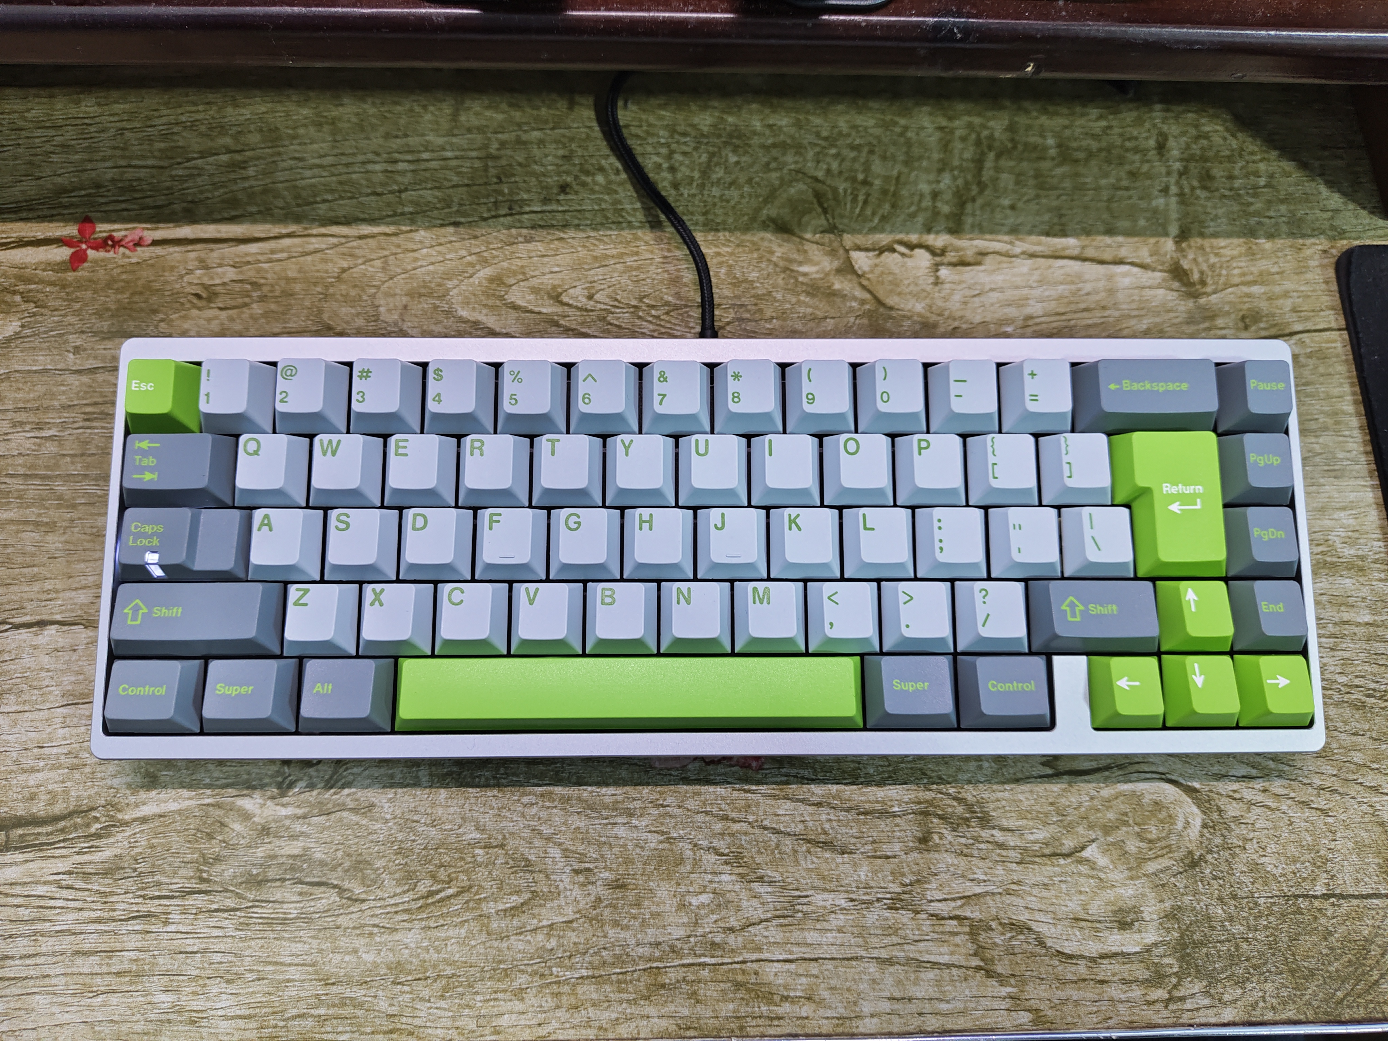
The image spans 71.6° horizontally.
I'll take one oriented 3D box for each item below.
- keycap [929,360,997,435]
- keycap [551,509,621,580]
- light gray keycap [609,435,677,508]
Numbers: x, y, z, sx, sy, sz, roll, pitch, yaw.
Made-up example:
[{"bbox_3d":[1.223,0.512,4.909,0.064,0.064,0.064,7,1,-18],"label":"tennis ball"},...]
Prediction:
[{"bbox_3d":[0.072,-0.032,0.251,0.018,0.009,0.018,0,82,-1],"label":"keycap"},{"bbox_3d":[-0.028,0.006,0.245,0.018,0.007,0.018,0,83,-1],"label":"keycap"},{"bbox_3d":[-0.014,-0.013,0.248,0.018,0.007,0.018,0,83,-1],"label":"light gray keycap"}]

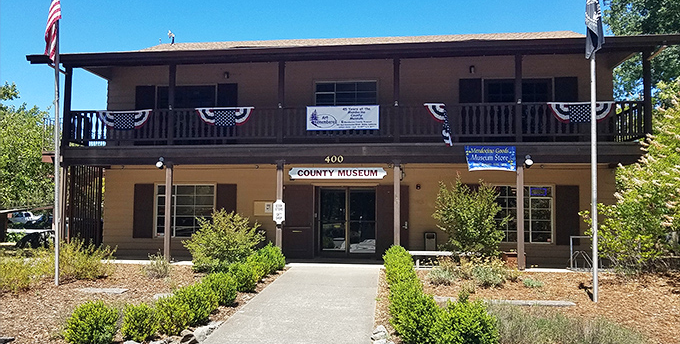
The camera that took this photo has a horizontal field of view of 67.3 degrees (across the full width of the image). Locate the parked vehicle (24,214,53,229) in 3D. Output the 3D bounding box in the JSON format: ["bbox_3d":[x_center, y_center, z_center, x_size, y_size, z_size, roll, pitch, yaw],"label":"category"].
[{"bbox_3d":[-24.220,4.194,42.000,4.500,1.500,1.800,3,-4,-41],"label":"parked vehicle"}]

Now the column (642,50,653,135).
[{"bbox_3d":[7.357,-1.783,12.188,0.145,2.184,0.145,0,-3,7],"label":"column"}]

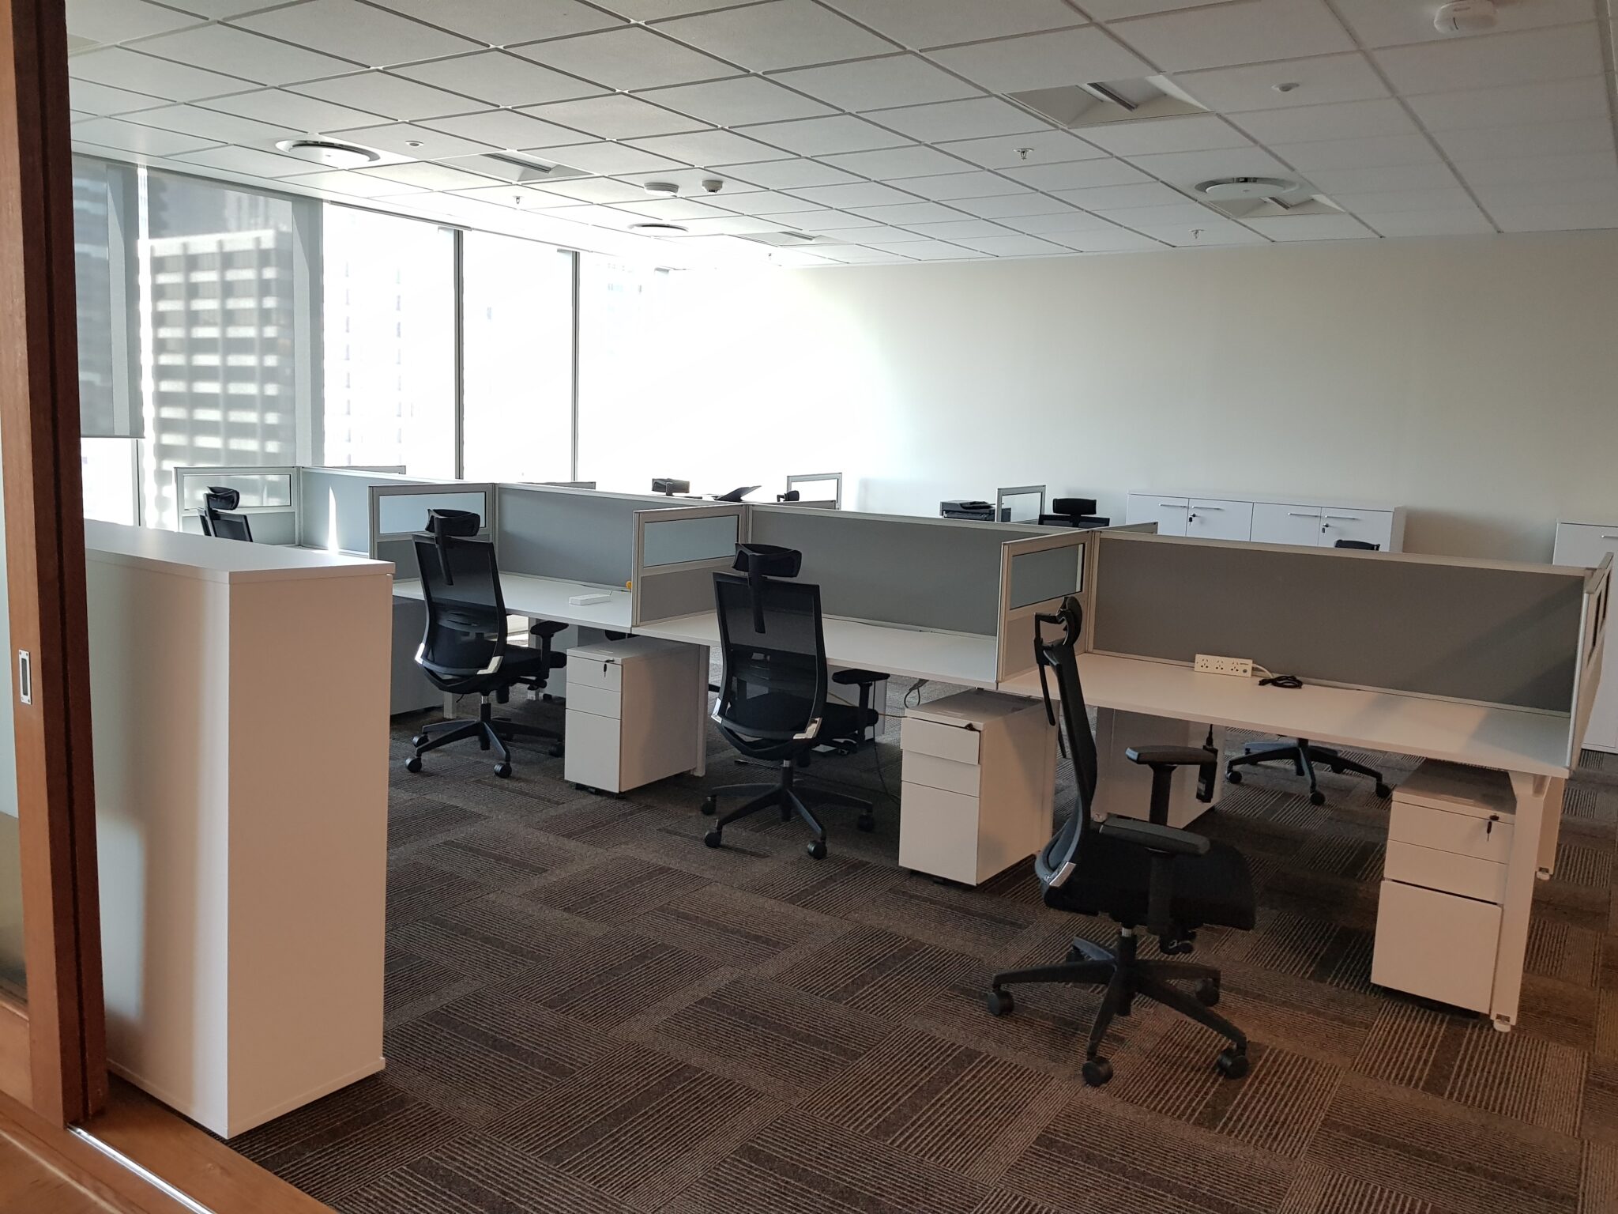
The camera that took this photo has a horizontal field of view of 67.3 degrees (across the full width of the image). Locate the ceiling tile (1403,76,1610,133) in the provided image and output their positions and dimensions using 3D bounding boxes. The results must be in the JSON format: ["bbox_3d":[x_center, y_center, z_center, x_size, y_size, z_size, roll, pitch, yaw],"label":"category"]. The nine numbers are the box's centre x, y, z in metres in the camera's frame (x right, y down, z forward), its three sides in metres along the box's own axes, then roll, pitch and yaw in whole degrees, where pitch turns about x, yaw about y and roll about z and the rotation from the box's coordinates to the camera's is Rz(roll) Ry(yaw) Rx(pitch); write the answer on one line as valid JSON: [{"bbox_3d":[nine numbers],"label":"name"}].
[{"bbox_3d":[2.398,-1.724,4.185,0.595,0.020,0.595,8,11,33],"label":"ceiling tile"}]

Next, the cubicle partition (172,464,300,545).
[{"bbox_3d":[-3.285,-0.568,7.026,0.030,0.465,0.760,8,10,32],"label":"cubicle partition"}]

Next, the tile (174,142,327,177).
[{"bbox_3d":[-2.808,-2.262,6.141,0.600,0.020,0.600,8,10,33],"label":"tile"}]

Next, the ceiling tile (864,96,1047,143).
[{"bbox_3d":[0.572,-1.881,4.686,0.590,0.020,0.590,8,11,33],"label":"ceiling tile"}]

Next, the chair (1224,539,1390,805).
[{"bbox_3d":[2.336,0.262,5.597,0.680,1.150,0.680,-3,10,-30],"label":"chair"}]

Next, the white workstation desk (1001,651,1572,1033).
[{"bbox_3d":[1.506,0.665,3.944,1.560,0.735,0.760,7,10,29],"label":"white workstation desk"}]

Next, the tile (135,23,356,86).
[{"bbox_3d":[-1.946,-1.910,4.194,0.600,0.020,0.600,8,10,33],"label":"tile"}]

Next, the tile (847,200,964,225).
[{"bbox_3d":[0.557,-2.185,6.725,0.600,0.020,0.600,8,11,33],"label":"tile"}]

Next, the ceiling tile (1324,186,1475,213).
[{"bbox_3d":[2.936,-2.031,6.023,0.600,0.020,0.600,8,10,33],"label":"ceiling tile"}]

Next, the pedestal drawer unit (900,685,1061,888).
[{"bbox_3d":[0.596,0.642,4.363,0.308,0.605,0.488,9,11,35],"label":"pedestal drawer unit"}]

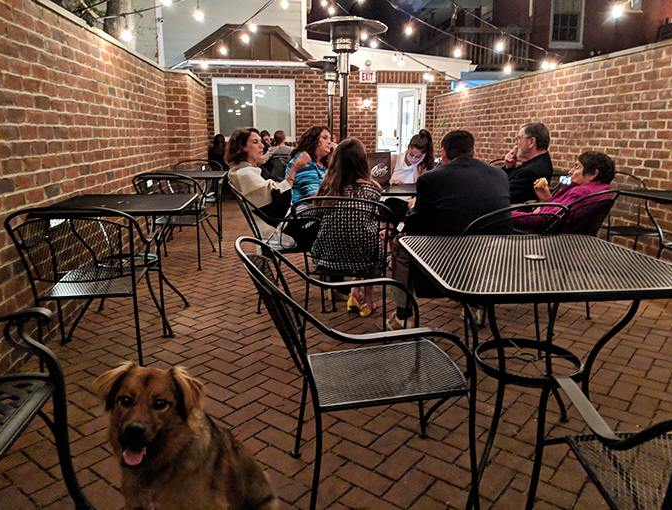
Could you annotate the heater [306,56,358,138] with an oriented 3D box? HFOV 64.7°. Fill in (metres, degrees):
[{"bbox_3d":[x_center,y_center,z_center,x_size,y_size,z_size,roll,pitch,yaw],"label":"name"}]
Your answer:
[{"bbox_3d":[-0.047,-1.809,8.049,0.790,2.260,0.790,0,13,0],"label":"heater"}]

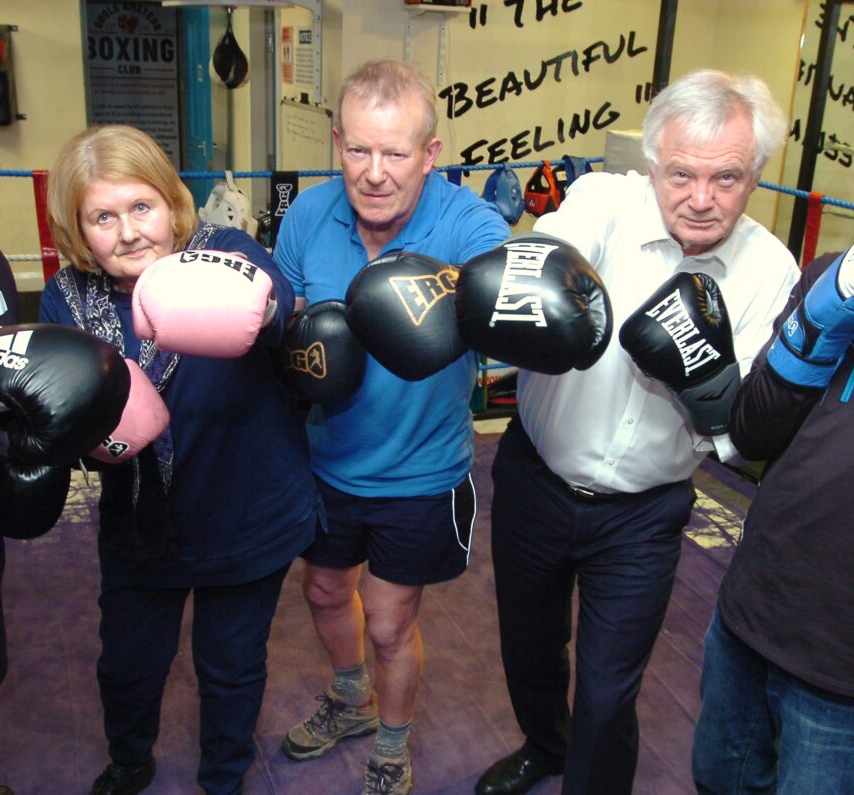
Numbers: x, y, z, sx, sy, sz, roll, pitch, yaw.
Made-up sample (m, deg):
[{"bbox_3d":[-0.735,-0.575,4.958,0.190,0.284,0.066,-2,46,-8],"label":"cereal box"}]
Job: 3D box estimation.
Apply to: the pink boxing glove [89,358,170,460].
[{"bbox_3d":[-0.468,0.027,1.400,0.125,0.260,0.140,-3,45,-39],"label":"pink boxing glove"}]

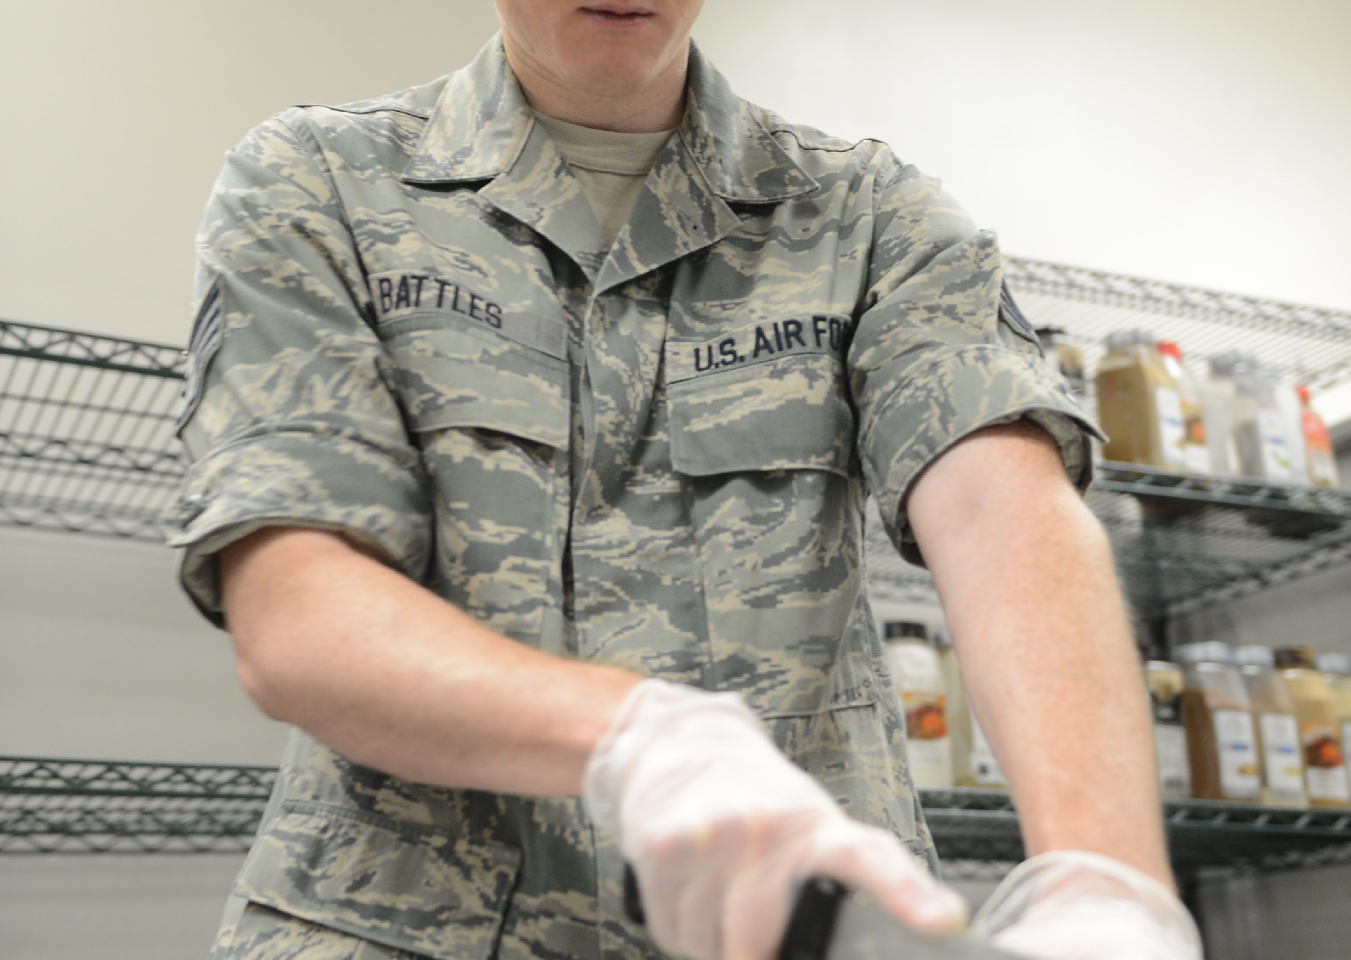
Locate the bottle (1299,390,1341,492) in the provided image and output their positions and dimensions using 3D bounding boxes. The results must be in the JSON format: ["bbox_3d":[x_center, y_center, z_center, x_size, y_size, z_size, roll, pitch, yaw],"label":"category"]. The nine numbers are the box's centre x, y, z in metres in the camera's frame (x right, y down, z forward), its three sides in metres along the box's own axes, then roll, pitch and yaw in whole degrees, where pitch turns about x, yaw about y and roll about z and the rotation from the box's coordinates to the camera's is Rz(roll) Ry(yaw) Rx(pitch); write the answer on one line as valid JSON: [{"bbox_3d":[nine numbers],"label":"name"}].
[{"bbox_3d":[0.839,-0.041,2.644,0.062,0.187,0.062,9,-20,-31],"label":"bottle"}]

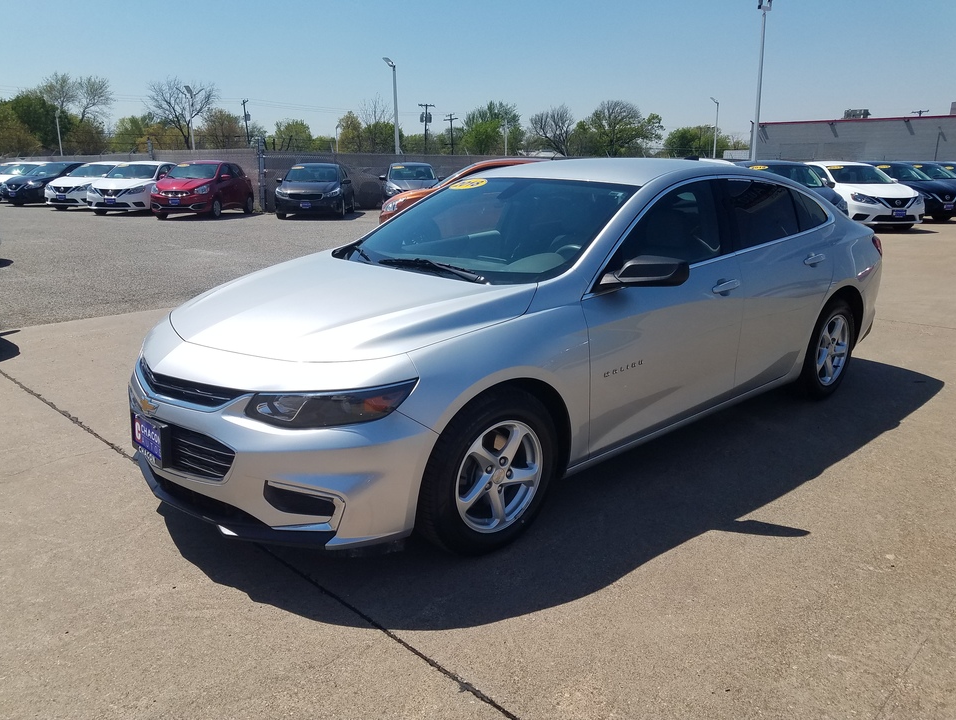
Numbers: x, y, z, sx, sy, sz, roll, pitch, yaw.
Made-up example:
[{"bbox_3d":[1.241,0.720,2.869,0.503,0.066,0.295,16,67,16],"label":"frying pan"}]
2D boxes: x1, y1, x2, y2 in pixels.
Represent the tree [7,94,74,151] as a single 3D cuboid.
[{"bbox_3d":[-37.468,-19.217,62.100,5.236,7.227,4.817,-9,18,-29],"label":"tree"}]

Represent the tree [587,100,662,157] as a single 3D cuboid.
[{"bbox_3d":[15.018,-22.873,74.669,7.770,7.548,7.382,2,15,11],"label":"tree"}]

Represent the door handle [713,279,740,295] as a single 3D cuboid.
[{"bbox_3d":[1.185,-0.349,3.439,0.220,0.055,0.050,-13,20,-40],"label":"door handle"}]

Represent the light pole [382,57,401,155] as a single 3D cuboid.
[{"bbox_3d":[-3.956,-11.060,34.297,0.650,6.190,0.300,0,15,0],"label":"light pole"}]

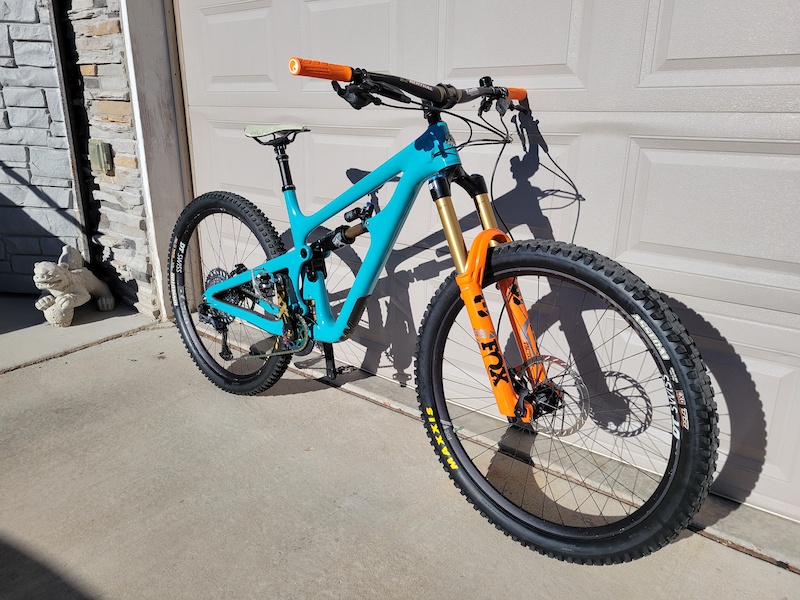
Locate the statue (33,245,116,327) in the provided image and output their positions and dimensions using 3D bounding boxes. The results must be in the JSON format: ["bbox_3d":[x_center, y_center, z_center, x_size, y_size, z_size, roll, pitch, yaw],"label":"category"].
[{"bbox_3d":[-1.572,-0.073,2.876,0.250,0.356,0.360,3,18,7],"label":"statue"}]

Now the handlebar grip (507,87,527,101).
[{"bbox_3d":[0.321,-0.571,1.663,0.034,0.034,0.126,13,24,34],"label":"handlebar grip"}]

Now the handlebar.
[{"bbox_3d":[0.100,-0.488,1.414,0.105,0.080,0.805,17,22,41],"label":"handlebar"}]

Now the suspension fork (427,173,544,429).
[{"bbox_3d":[0.236,-0.030,1.410,0.190,0.610,0.123,-15,-1,-44],"label":"suspension fork"}]

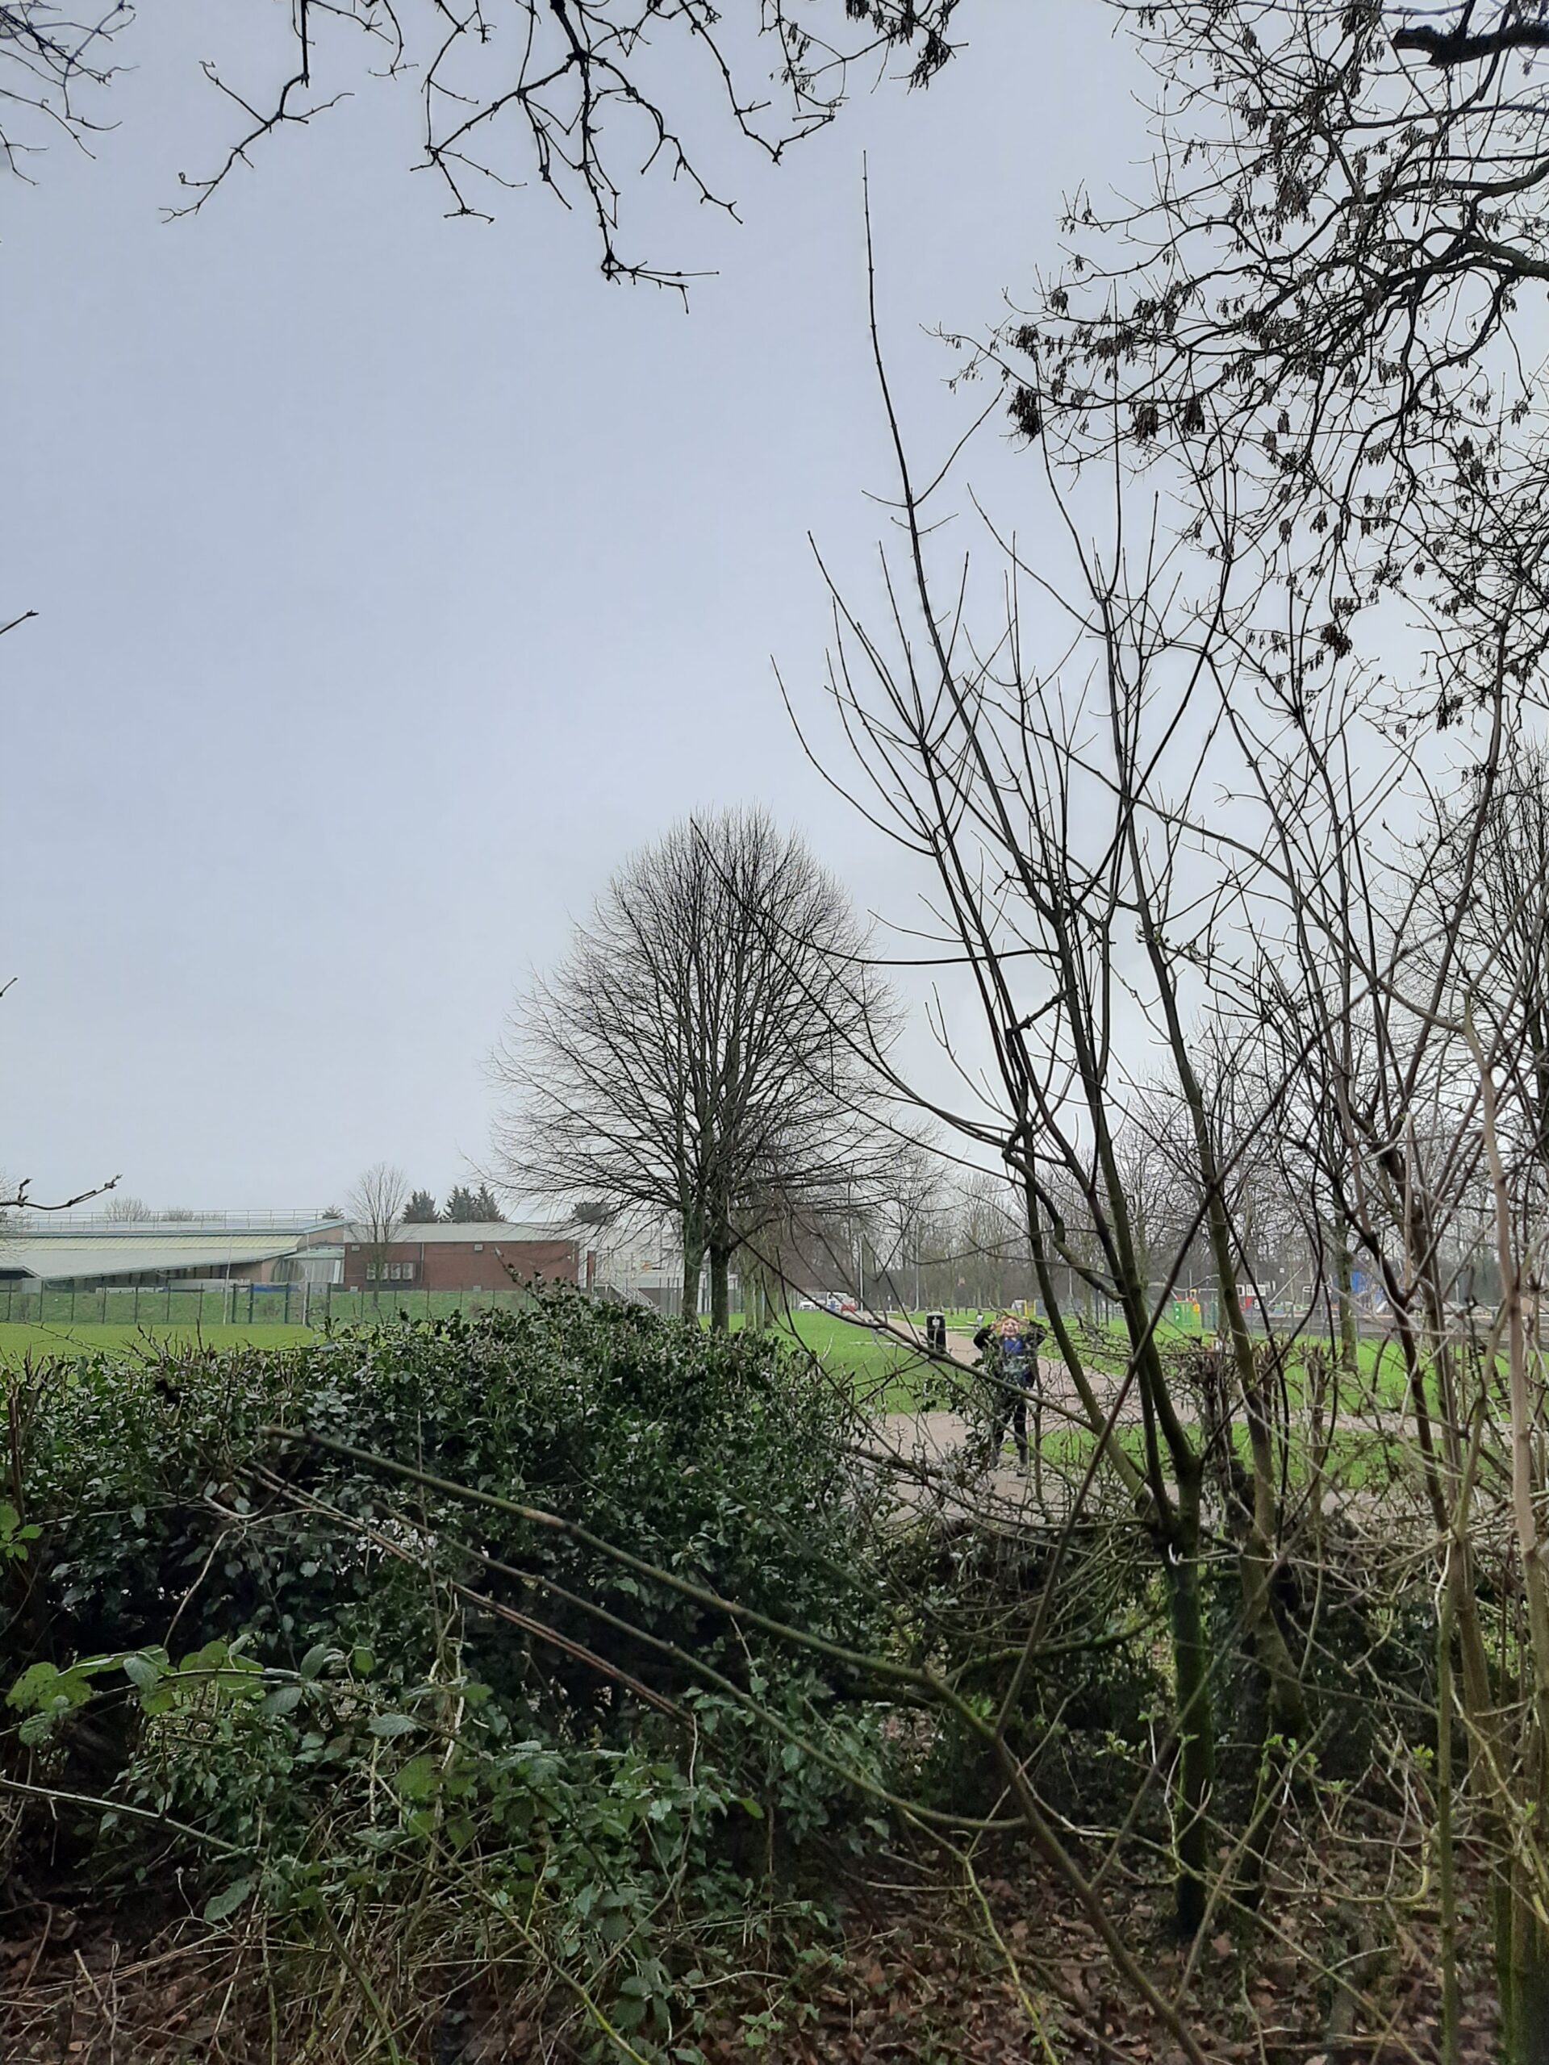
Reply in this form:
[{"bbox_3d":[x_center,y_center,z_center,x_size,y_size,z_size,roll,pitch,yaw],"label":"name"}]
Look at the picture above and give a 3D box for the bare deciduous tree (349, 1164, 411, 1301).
[{"bbox_3d":[-25.782,13.042,105.280,3.902,9.321,3.902,0,-9,0],"label":"bare deciduous tree"}]

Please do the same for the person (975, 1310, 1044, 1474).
[{"bbox_3d":[2.094,3.225,14.367,0.604,1.406,0.380,-1,-9,6],"label":"person"}]

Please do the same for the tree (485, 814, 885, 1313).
[{"bbox_3d":[-2.551,1.165,52.509,13.148,17.751,12.600,0,-9,0],"label":"tree"}]

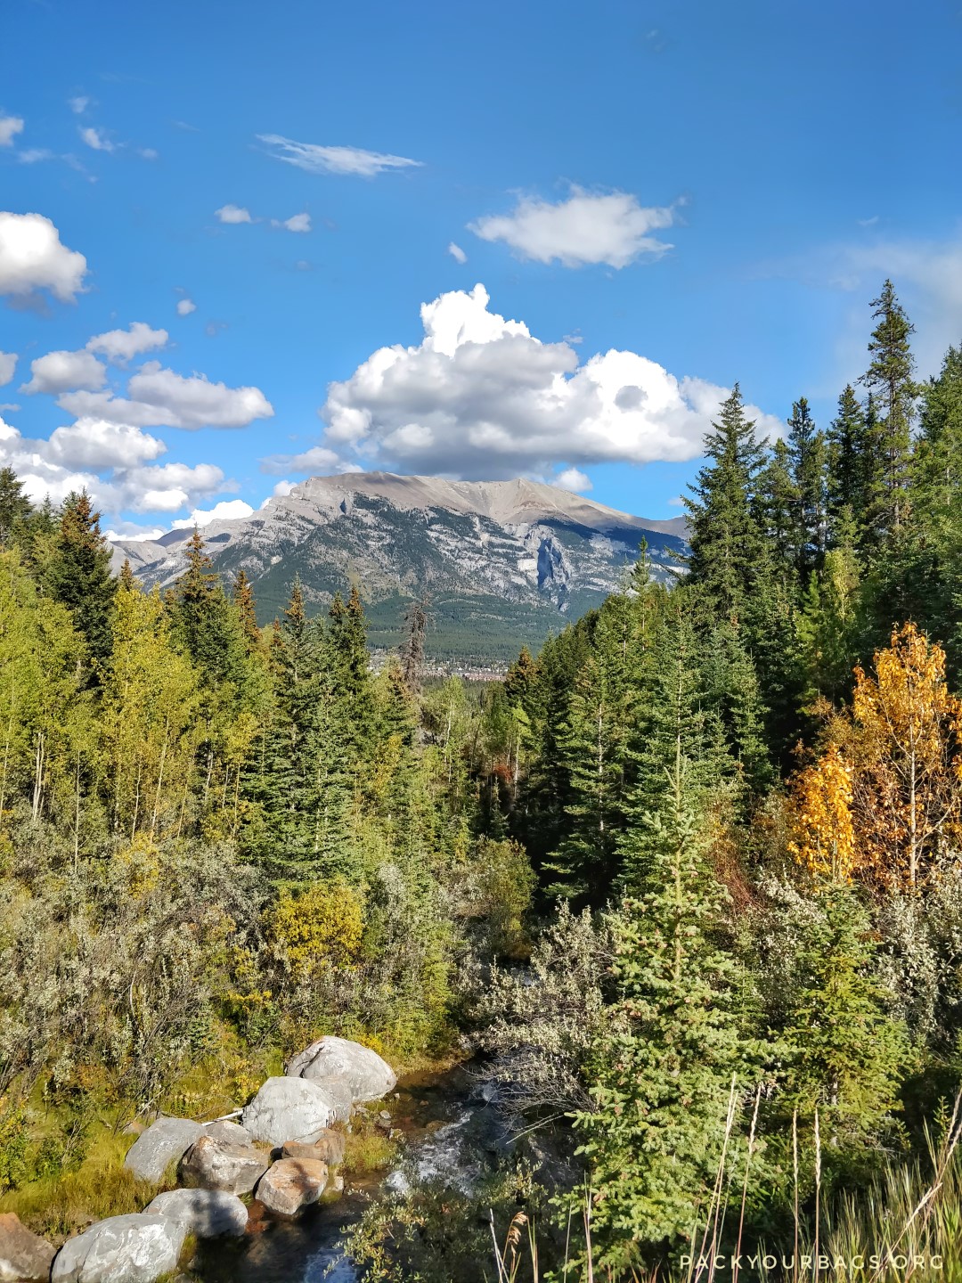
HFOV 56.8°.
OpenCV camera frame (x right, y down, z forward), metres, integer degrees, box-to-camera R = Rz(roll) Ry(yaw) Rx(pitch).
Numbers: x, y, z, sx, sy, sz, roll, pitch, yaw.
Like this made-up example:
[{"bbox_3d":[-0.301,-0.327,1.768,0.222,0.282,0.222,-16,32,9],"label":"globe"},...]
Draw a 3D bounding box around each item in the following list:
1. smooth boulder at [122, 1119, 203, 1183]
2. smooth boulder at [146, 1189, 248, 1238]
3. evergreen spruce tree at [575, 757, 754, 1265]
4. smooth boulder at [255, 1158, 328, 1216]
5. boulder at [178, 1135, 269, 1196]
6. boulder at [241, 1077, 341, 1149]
[{"bbox_3d":[-3.531,5.661,9.900,0.950,0.650,0.850,0,0,0],"label":"smooth boulder"},{"bbox_3d":[-3.056,6.117,9.500,1.150,0.500,0.750,0,0,0],"label":"smooth boulder"},{"bbox_3d":[1.622,3.256,7.800,1.750,4.550,1.750,0,0,0],"label":"evergreen spruce tree"},{"bbox_3d":[-2.093,6.013,9.800,0.820,0.520,0.700,0,0,0],"label":"smooth boulder"},{"bbox_3d":[-2.901,5.899,10.000,1.030,0.580,0.750,0,0,0],"label":"boulder"},{"bbox_3d":[-2.370,5.860,11.100,1.250,0.780,1.050,0,0,0],"label":"boulder"}]

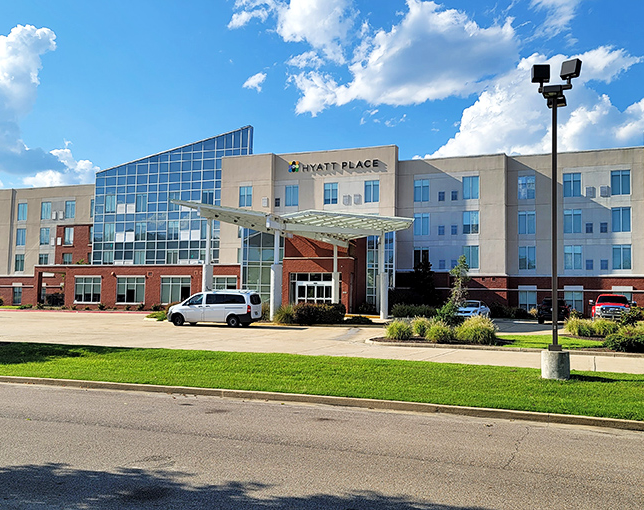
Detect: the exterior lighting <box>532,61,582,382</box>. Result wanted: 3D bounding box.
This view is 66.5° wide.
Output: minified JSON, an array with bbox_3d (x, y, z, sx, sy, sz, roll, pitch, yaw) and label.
[{"bbox_3d":[5.517,-0.930,11.705,1.050,7.580,1.000,0,-3,20],"label":"exterior lighting"}]

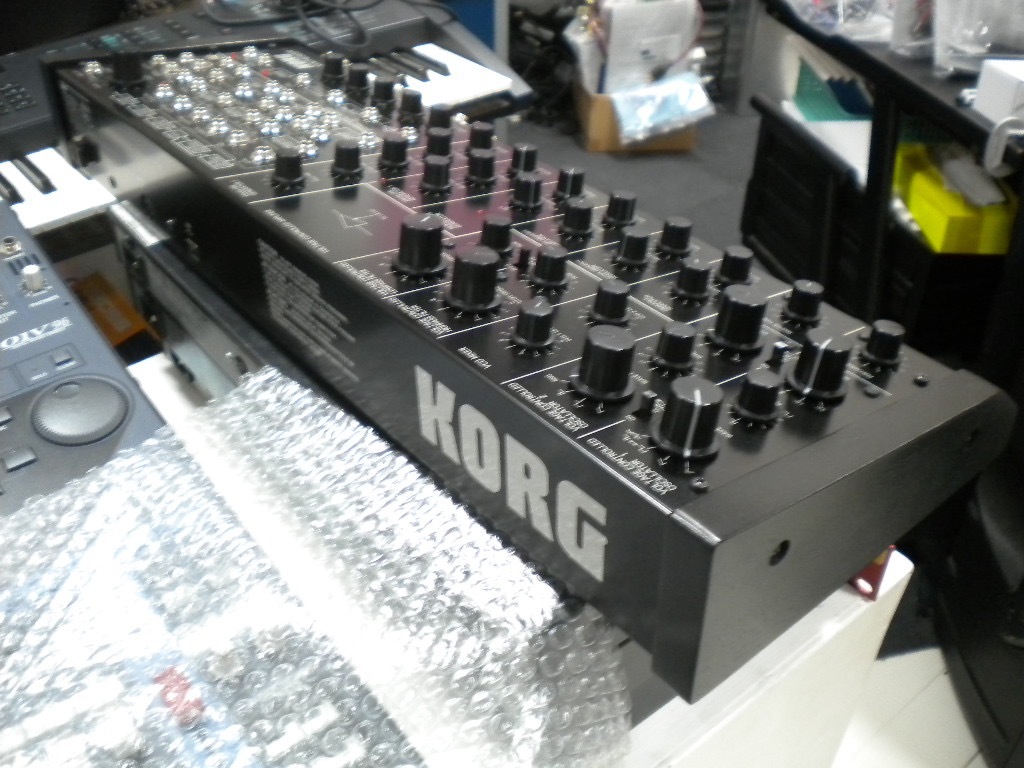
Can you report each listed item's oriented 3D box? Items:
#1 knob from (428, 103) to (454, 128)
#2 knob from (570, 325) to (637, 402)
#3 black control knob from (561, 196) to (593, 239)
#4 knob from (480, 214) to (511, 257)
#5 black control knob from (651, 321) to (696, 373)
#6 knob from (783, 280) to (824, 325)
[{"bbox_3d":[-0.045,-0.164,0.640,0.017,0.015,0.017,1,31,-12],"label":"knob"},{"bbox_3d":[0.033,-0.008,0.360,0.022,0.019,0.022,5,30,-3],"label":"knob"},{"bbox_3d":[0.031,-0.079,0.486,0.017,0.013,0.017,0,31,-11],"label":"black control knob"},{"bbox_3d":[-0.007,-0.071,0.492,0.017,0.015,0.017,1,31,-12],"label":"knob"},{"bbox_3d":[0.067,-0.016,0.416,0.017,0.015,0.017,6,30,-4],"label":"black control knob"},{"bbox_3d":[0.121,-0.034,0.428,0.016,0.014,0.016,22,33,25],"label":"knob"}]

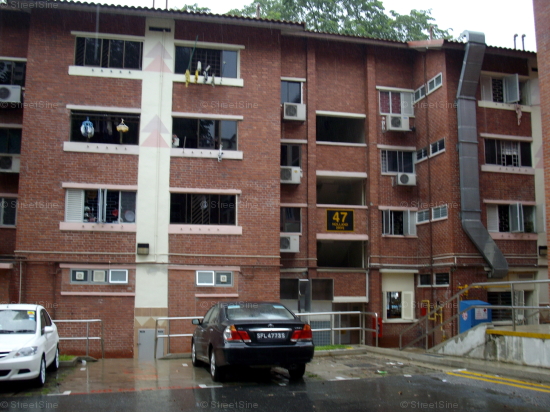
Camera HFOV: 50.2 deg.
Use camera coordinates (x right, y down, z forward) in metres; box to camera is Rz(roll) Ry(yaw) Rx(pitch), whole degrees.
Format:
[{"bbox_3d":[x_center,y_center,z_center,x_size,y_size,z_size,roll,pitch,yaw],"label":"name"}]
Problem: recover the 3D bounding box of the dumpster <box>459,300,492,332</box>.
[{"bbox_3d":[6.859,4.042,20.084,0.780,1.600,0.830,2,-9,-11],"label":"dumpster"}]

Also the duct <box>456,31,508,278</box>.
[{"bbox_3d":[7.856,-1.946,21.933,1.774,9.124,1.024,2,-8,-12],"label":"duct"}]

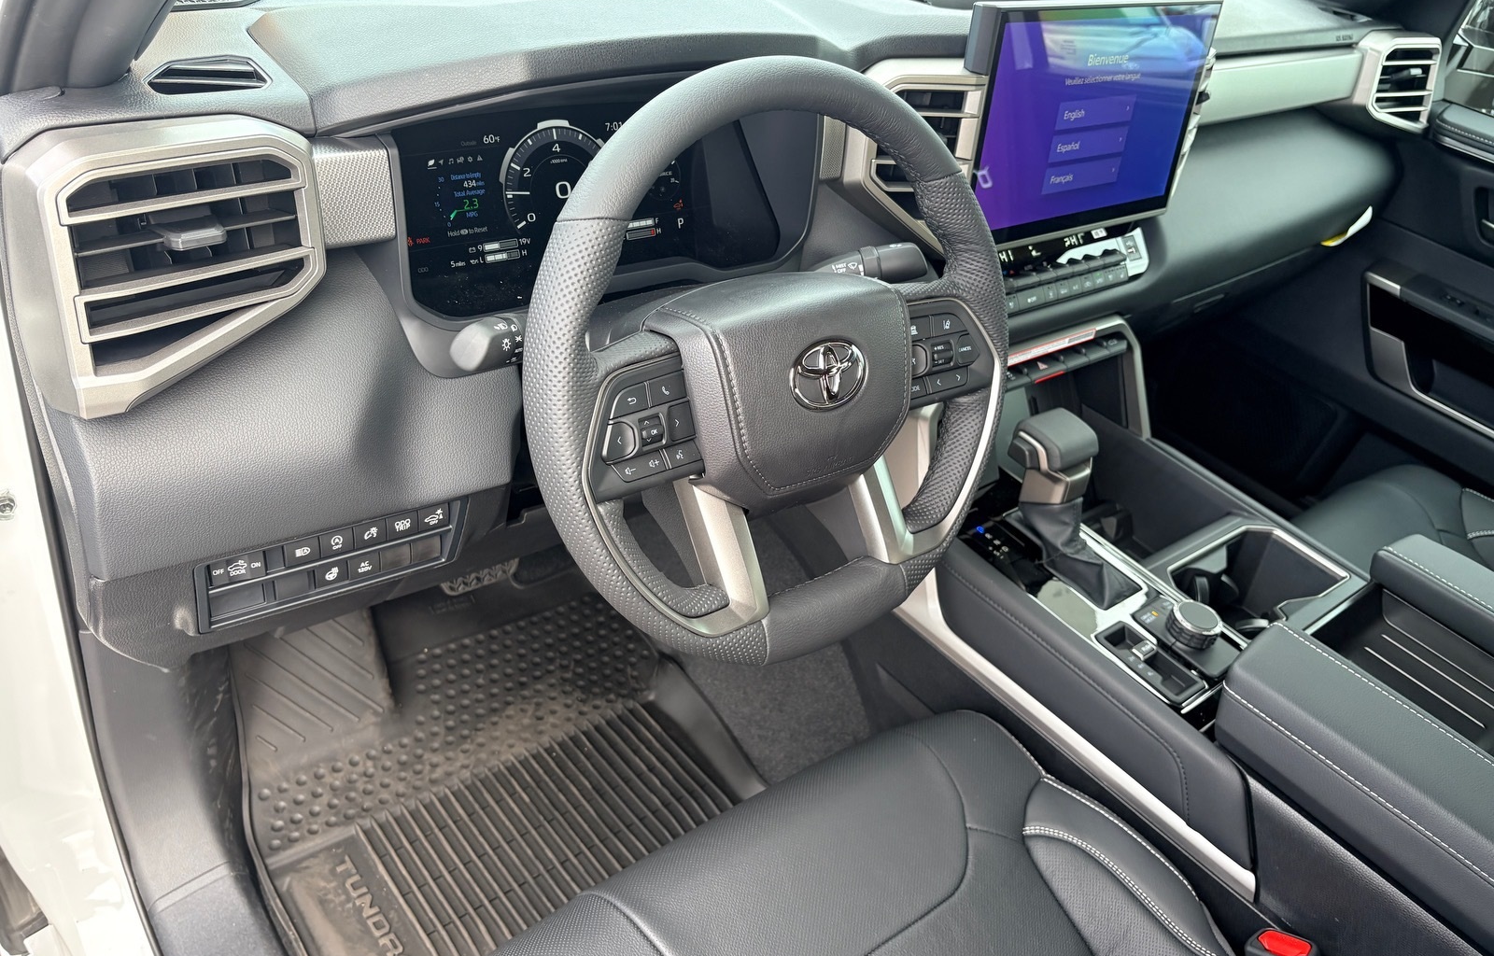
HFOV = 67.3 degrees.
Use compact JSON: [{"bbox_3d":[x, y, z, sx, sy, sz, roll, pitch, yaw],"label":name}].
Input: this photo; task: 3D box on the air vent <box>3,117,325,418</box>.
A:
[{"bbox_3d":[-0.346,-0.140,0.695,0.075,0.167,0.158,26,36,38],"label":"air vent"}]

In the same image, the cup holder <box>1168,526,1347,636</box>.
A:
[{"bbox_3d":[0.451,0.121,1.042,0.180,0.085,0.115,-17,41,-33],"label":"cup holder"}]

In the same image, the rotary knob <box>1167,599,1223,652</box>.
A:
[{"bbox_3d":[0.383,0.124,0.957,0.042,0.023,0.042,6,33,-4],"label":"rotary knob"}]

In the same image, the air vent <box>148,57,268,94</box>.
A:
[{"bbox_3d":[-0.323,-0.236,0.677,0.068,0.025,0.038,-17,76,-33],"label":"air vent"}]

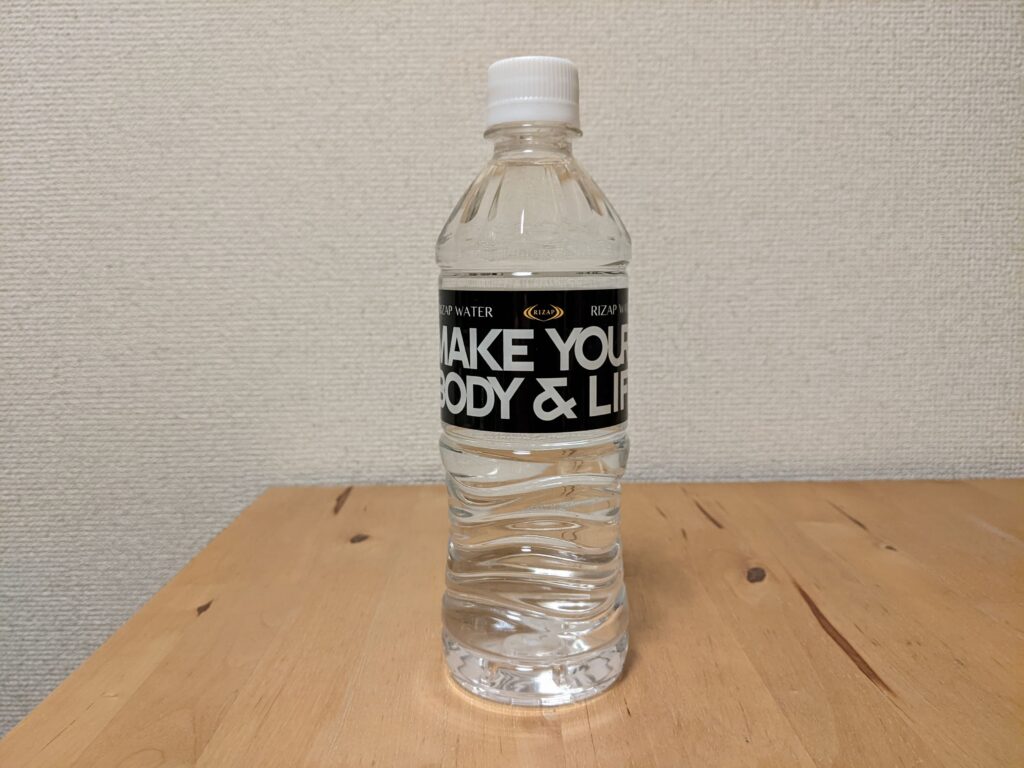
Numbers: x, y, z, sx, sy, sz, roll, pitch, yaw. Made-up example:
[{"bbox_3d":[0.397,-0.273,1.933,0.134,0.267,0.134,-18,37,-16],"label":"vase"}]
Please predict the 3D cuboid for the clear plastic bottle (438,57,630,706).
[{"bbox_3d":[0.008,-0.001,0.278,0.066,0.210,0.066,-1,8,-4],"label":"clear plastic bottle"}]

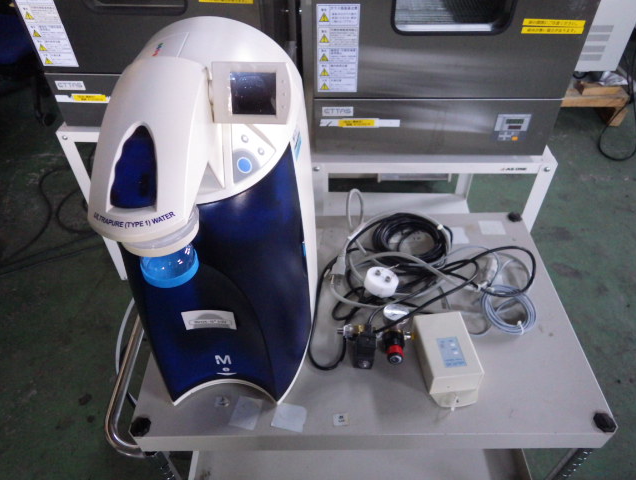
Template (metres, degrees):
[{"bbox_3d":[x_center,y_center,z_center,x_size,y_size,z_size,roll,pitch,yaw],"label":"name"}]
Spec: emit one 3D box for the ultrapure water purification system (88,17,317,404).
[{"bbox_3d":[-0.154,-0.012,0.645,0.295,0.530,0.380,-1,44,1],"label":"ultrapure water purification system"}]

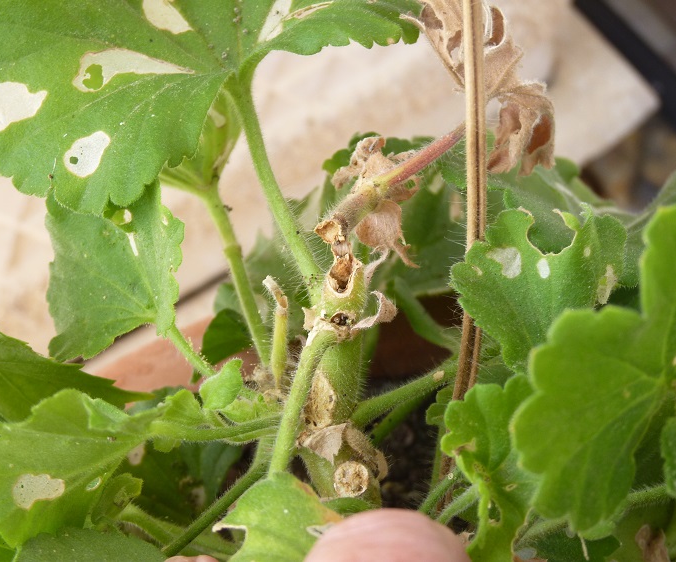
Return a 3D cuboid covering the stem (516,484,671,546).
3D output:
[{"bbox_3d":[0.036,0.033,0.279,0.023,0.003,0.003,-15,-9,-5],"label":"stem"}]

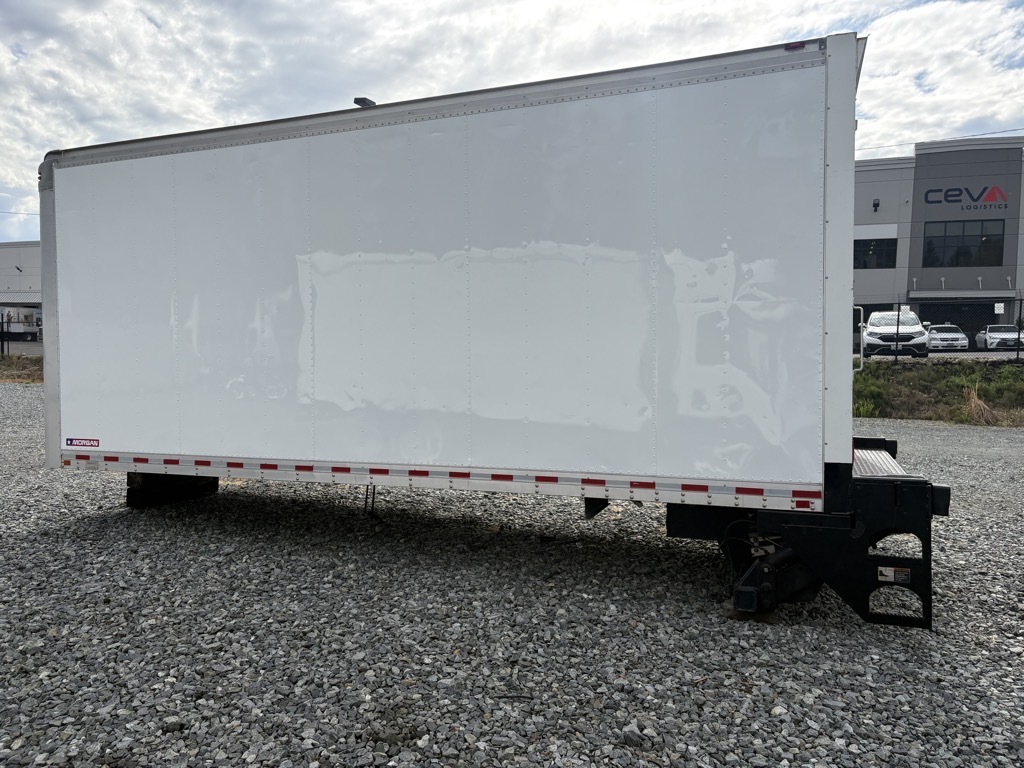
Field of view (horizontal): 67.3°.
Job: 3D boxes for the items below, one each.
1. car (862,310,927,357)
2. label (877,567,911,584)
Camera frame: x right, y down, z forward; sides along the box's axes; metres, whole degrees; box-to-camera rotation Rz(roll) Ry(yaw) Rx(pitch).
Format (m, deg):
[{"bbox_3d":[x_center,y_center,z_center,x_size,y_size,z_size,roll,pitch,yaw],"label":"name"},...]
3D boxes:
[{"bbox_3d":[12.700,-1.550,25.550,1.870,1.680,4.600,2,4,24],"label":"car"},{"bbox_3d":[2.045,1.021,4.110,0.156,0.077,0.004,1,2,21],"label":"label"}]

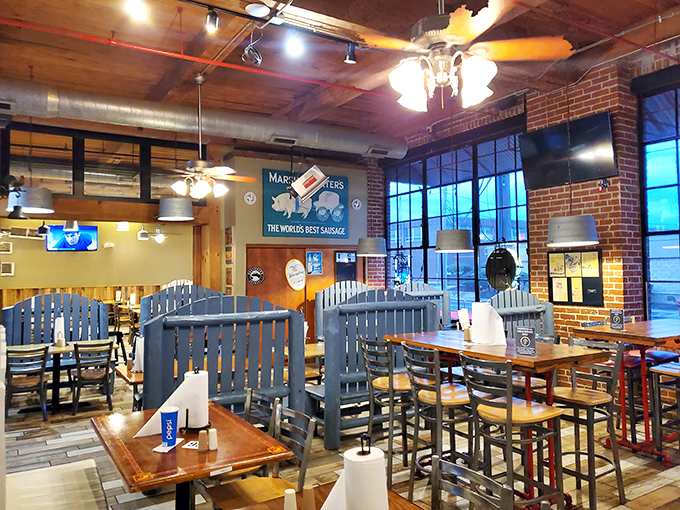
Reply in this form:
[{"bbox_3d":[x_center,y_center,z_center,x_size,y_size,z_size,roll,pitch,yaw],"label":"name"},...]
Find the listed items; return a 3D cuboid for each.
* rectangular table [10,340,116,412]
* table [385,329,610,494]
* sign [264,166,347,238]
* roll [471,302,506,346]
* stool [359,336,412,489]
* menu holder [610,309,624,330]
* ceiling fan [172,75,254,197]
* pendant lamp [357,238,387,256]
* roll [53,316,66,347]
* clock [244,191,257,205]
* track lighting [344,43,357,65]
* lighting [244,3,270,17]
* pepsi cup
[{"bbox_3d":[-3.411,1.514,6.282,1.220,0.760,0.760,0,-2,-33],"label":"rectangular table"},{"bbox_3d":[1.156,1.240,4.069,0.780,1.070,1.570,0,-2,-33],"label":"table"},{"bbox_3d":[-0.535,-0.845,8.718,1.654,1.104,0.040,0,-2,-31],"label":"sign"},{"bbox_3d":[1.068,0.495,3.683,0.222,0.293,0.151,-1,-2,16],"label":"roll"},{"bbox_3d":[0.449,1.234,4.244,0.470,1.110,0.430,0,-2,-33],"label":"stool"},{"bbox_3d":[2.586,0.608,4.760,0.127,0.188,0.050,-2,-2,38],"label":"menu holder"},{"bbox_3d":[-1.538,-1.311,5.650,1.300,1.370,1.300,0,-2,-33],"label":"ceiling fan"},{"bbox_3d":[0.469,-0.111,7.550,0.445,0.260,0.445,-1,-2,0],"label":"pendant lamp"},{"bbox_3d":[-3.398,0.936,6.199,0.146,0.323,0.146,0,-2,-29],"label":"roll"},{"bbox_3d":[-1.429,-0.900,8.180,0.217,0.217,0.035,0,-2,-31],"label":"clock"},{"bbox_3d":[0.102,-1.953,4.950,0.115,0.215,0.130,0,-2,-33],"label":"track lighting"},{"bbox_3d":[-0.703,-2.089,4.360,0.212,0.056,0.212,-1,-2,0],"label":"lighting"},{"bbox_3d":[-0.861,0.869,2.582,0.094,0.182,0.094,0,-2,-19],"label":"pepsi cup"}]

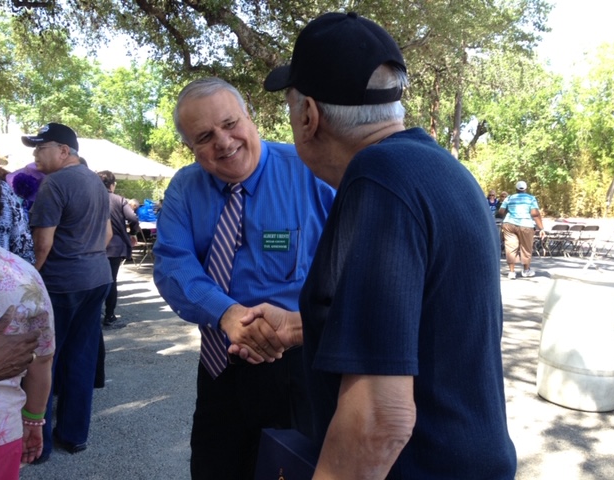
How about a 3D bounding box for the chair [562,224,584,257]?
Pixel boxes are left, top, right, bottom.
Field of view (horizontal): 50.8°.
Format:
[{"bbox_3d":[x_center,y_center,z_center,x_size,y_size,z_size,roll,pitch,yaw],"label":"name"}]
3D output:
[{"bbox_3d":[6.330,0.036,15.400,0.460,0.780,0.480,-1,4,-20],"label":"chair"}]

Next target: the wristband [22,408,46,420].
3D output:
[{"bbox_3d":[-0.761,0.485,1.800,0.067,0.015,0.062,13,0,-19],"label":"wristband"}]

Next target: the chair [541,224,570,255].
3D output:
[{"bbox_3d":[5.964,0.031,15.500,0.460,0.780,0.480,0,4,-14],"label":"chair"}]

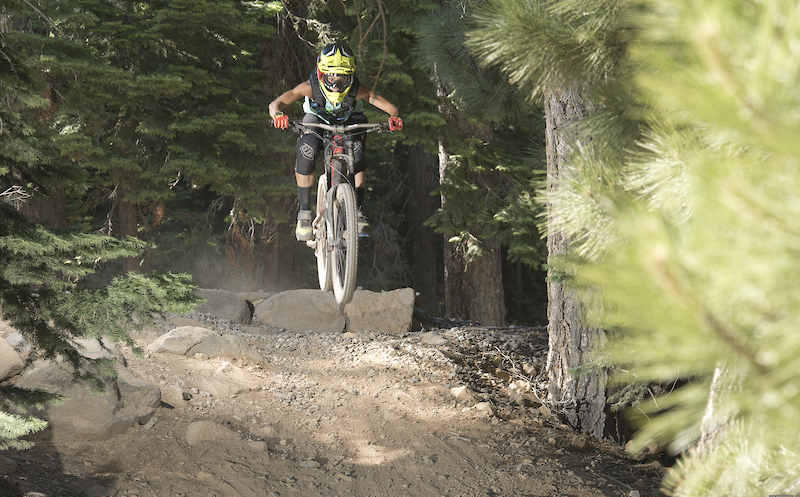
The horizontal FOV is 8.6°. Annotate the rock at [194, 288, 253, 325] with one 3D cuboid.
[{"bbox_3d":[-1.128,0.371,33.800,0.400,0.240,0.380,0,0,0],"label":"rock"}]

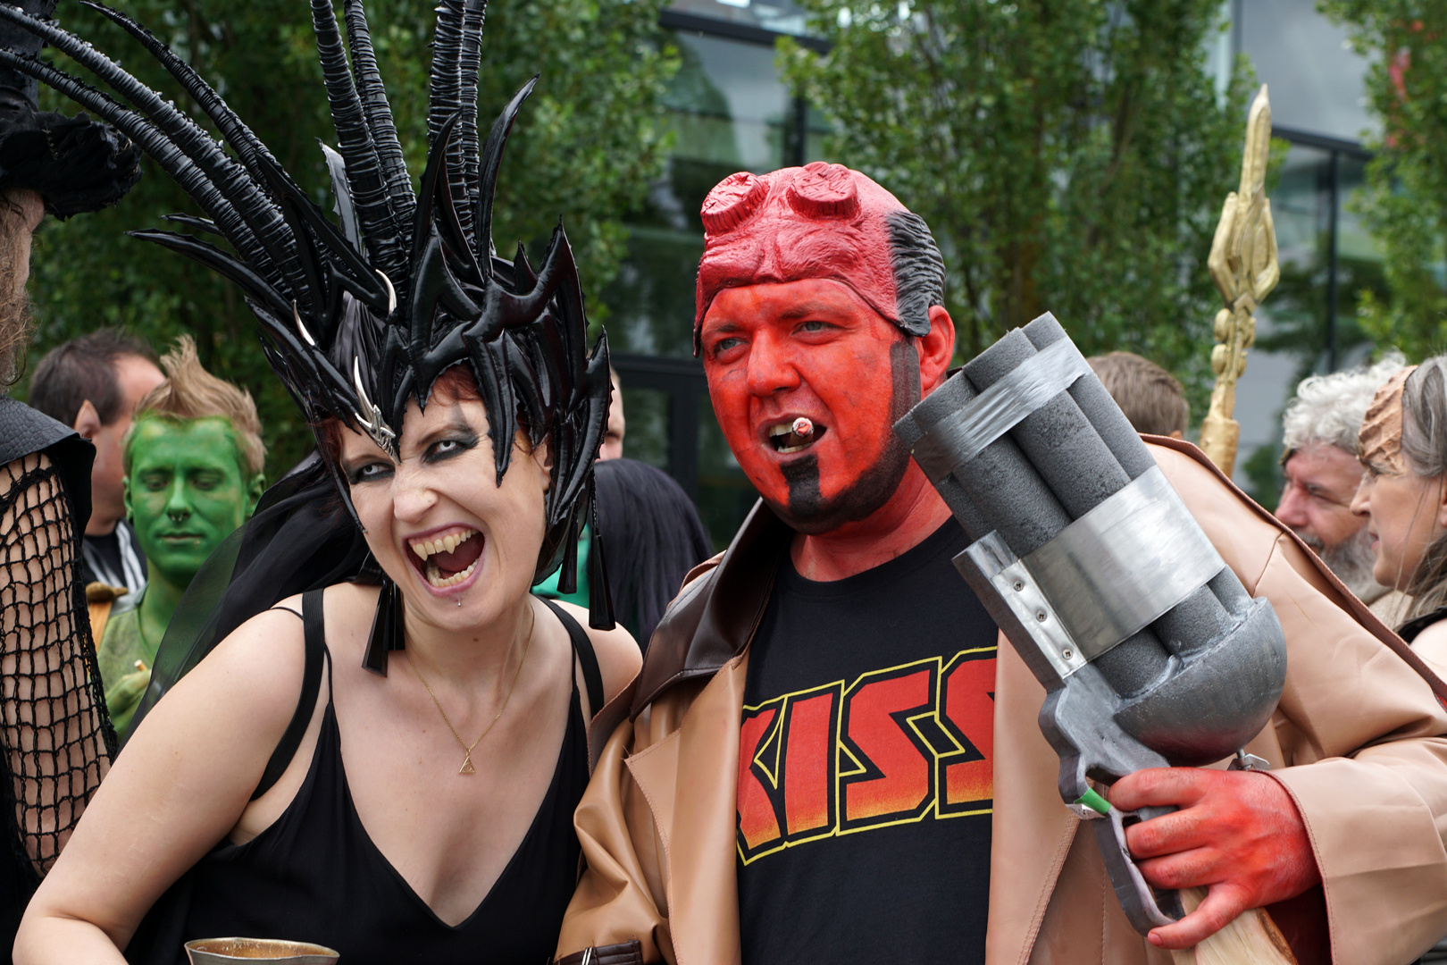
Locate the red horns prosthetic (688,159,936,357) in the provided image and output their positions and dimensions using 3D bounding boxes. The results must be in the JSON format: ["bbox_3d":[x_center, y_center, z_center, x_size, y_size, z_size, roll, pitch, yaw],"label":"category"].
[{"bbox_3d":[0.066,-0.151,2.070,0.175,0.140,0.205,-8,-4,23],"label":"red horns prosthetic"}]

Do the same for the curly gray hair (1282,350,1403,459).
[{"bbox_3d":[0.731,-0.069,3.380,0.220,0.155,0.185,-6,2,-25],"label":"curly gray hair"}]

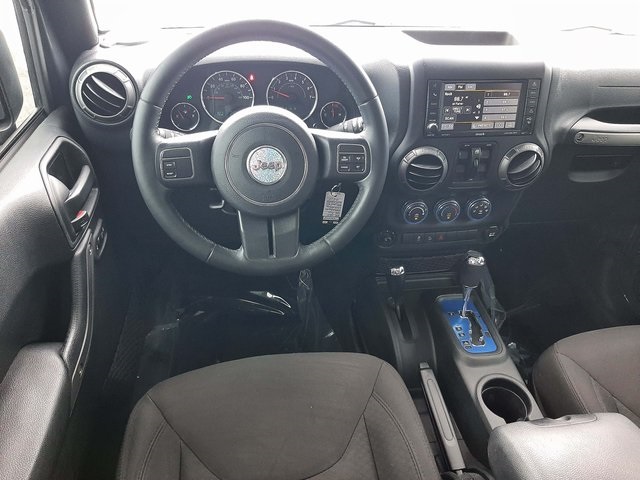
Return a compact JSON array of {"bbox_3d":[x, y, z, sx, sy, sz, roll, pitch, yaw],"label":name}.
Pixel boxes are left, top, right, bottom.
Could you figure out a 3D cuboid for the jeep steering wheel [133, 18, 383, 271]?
[{"bbox_3d":[-0.085,-0.133,0.751,0.385,0.385,0.095,-4,20,-11],"label":"jeep steering wheel"}]

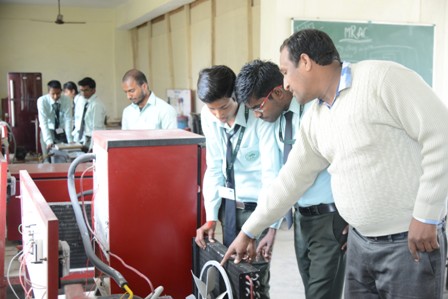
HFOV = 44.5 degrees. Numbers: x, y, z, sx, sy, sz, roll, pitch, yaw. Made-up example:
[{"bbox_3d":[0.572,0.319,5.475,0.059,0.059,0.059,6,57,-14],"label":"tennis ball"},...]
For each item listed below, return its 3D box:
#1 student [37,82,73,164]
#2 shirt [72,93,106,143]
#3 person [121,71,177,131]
[{"bbox_3d":[-1.904,-0.001,6.246,0.470,1.520,0.520,-3,8,-22],"label":"student"},{"bbox_3d":[-1.443,-0.323,5.900,0.430,0.580,0.310,4,8,27],"label":"shirt"},{"bbox_3d":[-0.531,0.226,3.987,0.500,1.620,0.420,4,8,27],"label":"person"}]

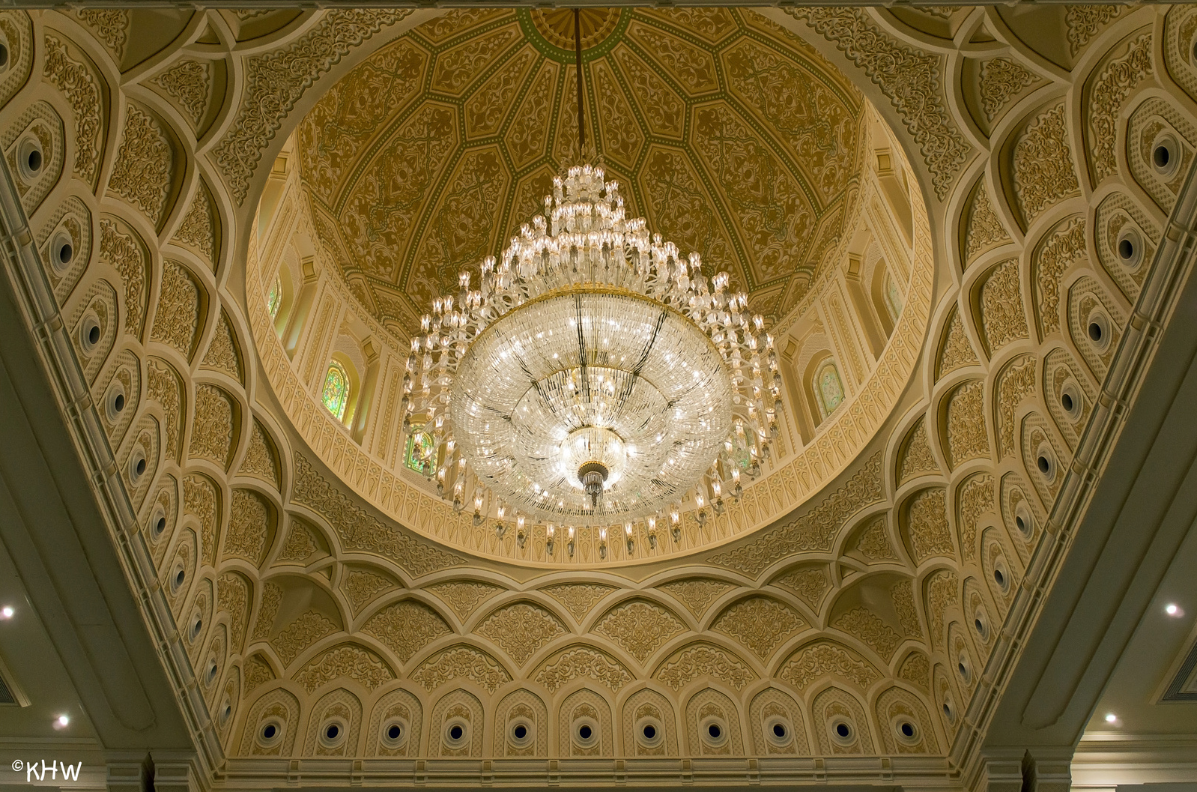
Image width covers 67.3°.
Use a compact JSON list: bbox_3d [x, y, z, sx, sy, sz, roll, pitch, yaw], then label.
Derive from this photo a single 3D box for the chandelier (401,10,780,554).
[{"bbox_3d":[-0.140,-2.300,16.200,5.300,12.200,5.300,-1,-54,-1],"label":"chandelier"}]

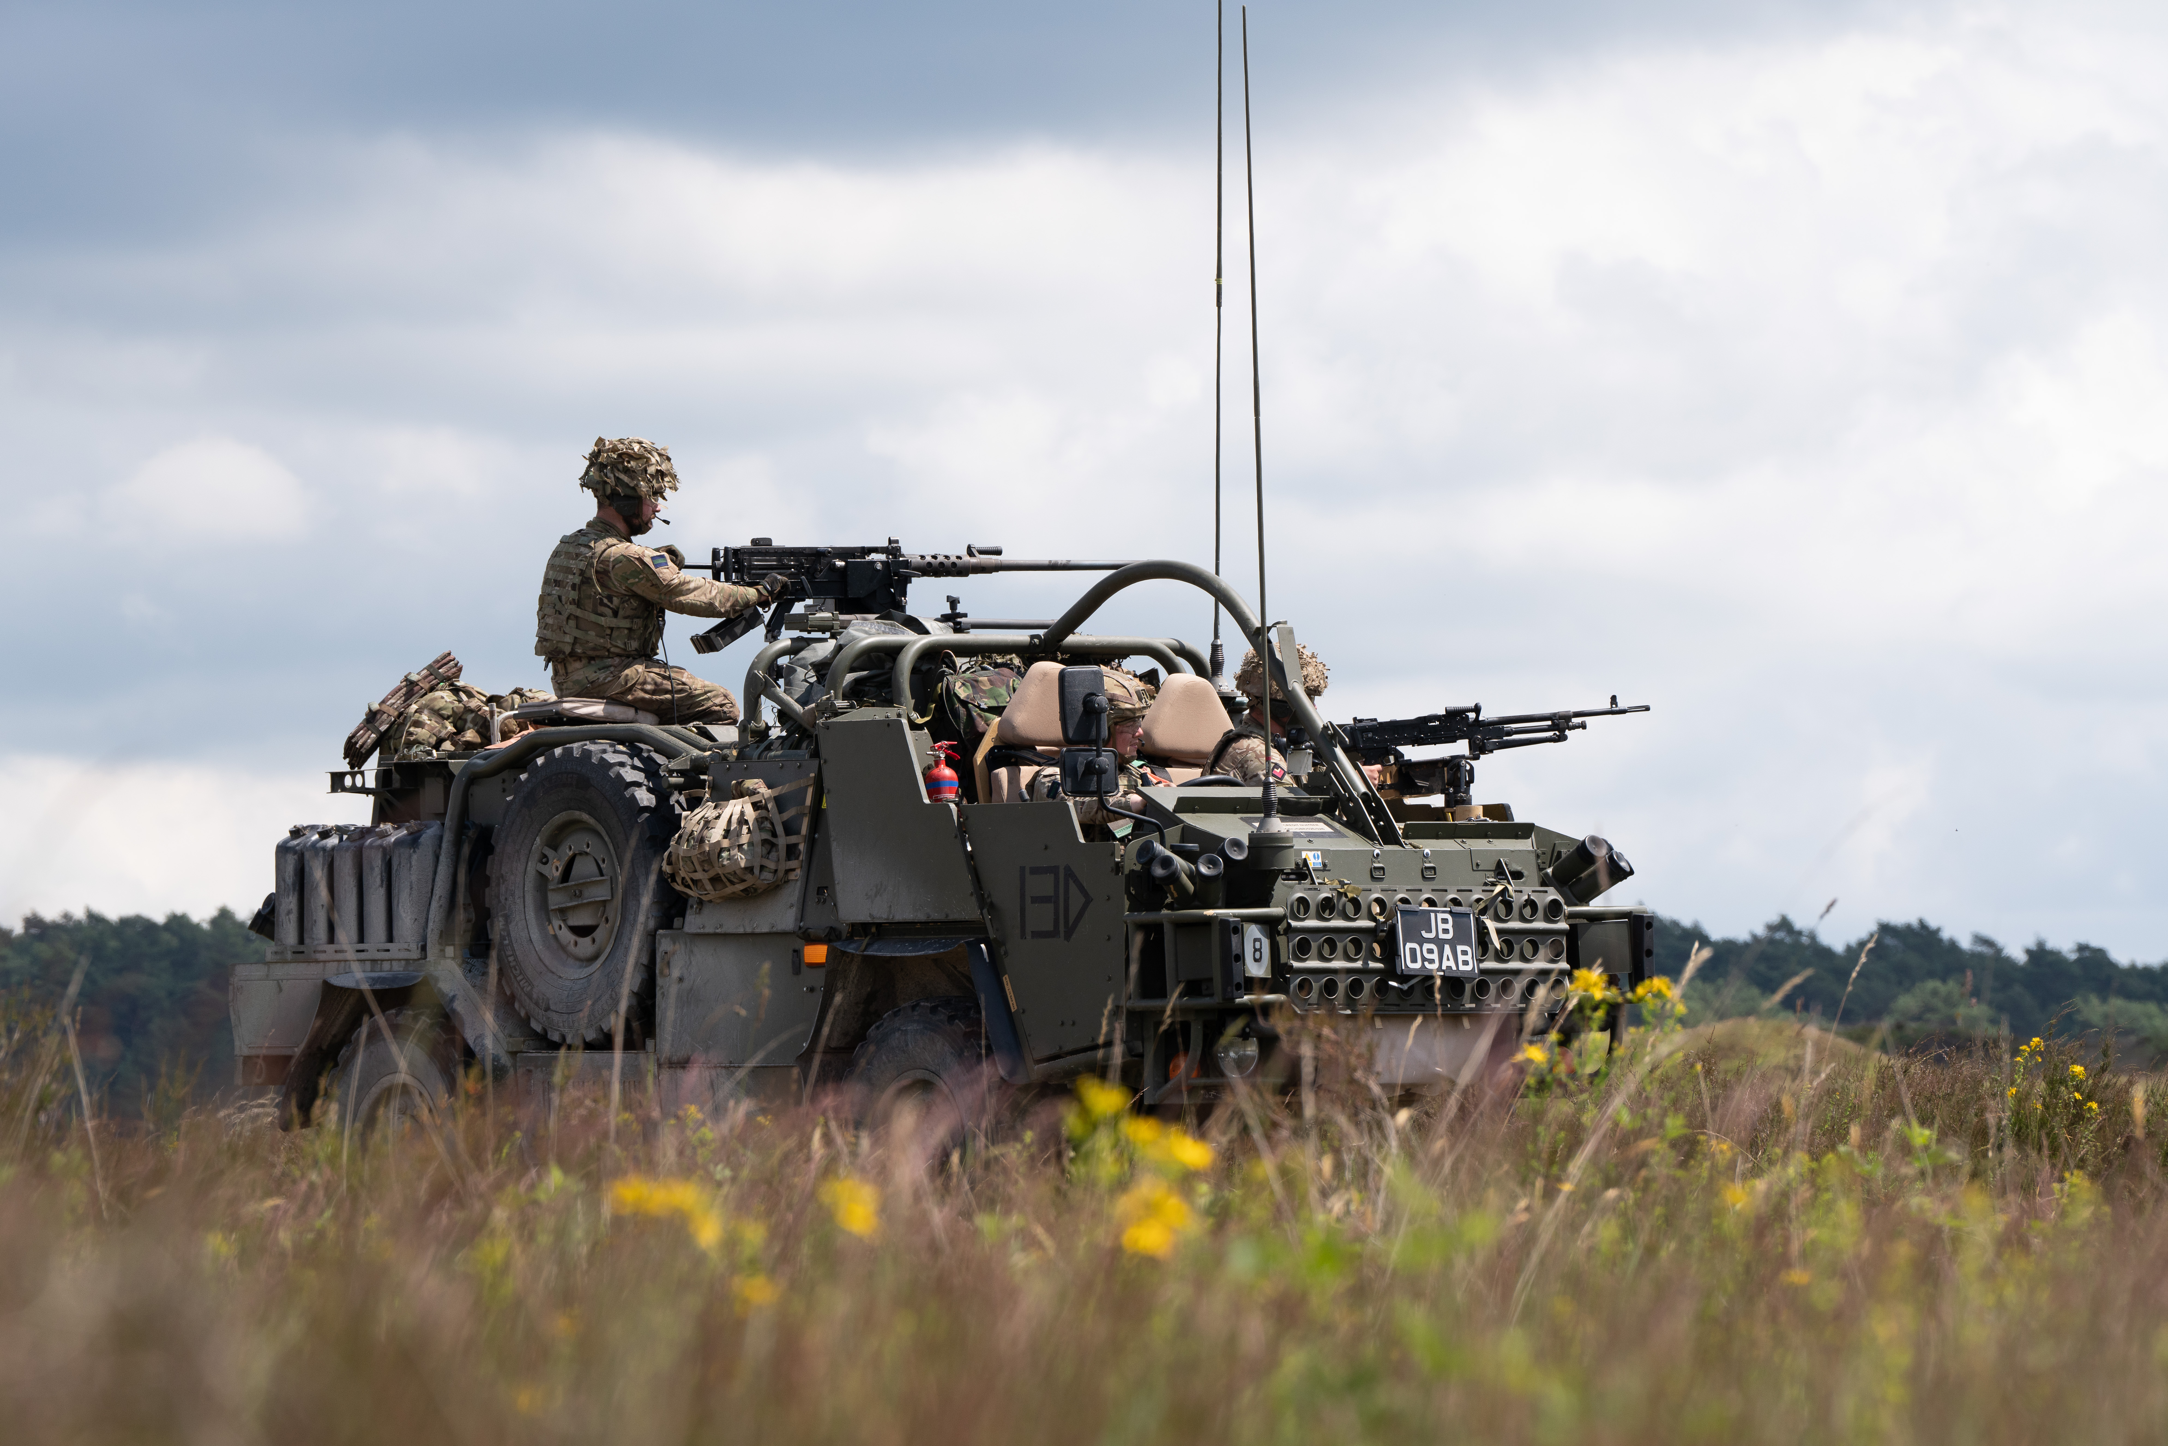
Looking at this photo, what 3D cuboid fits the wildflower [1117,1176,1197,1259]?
[{"bbox_3d":[0.084,0.572,13.500,0.085,0.088,0.075,0,-2,0],"label":"wildflower"}]

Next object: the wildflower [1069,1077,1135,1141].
[{"bbox_3d":[0.021,0.462,14.000,0.075,0.068,0.070,0,-2,0],"label":"wildflower"}]

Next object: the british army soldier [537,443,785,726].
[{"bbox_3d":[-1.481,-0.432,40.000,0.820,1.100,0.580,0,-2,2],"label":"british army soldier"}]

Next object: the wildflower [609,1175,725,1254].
[{"bbox_3d":[-0.465,0.547,13.000,0.120,0.080,0.085,0,-2,0],"label":"wildflower"}]

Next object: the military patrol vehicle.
[{"bbox_3d":[-0.540,0.700,39.150,2.050,2.500,5.450,1,-2,-38],"label":"military patrol vehicle"}]

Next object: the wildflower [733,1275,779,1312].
[{"bbox_3d":[-0.365,0.635,13.000,0.046,0.036,0.042,0,-2,0],"label":"wildflower"}]

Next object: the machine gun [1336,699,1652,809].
[{"bbox_3d":[1.286,0.091,38.000,1.150,0.300,0.250,6,-2,7],"label":"machine gun"}]

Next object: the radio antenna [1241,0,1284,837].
[{"bbox_3d":[0.557,-0.965,37.075,0.090,2.620,0.090,-2,-3,0],"label":"radio antenna"}]

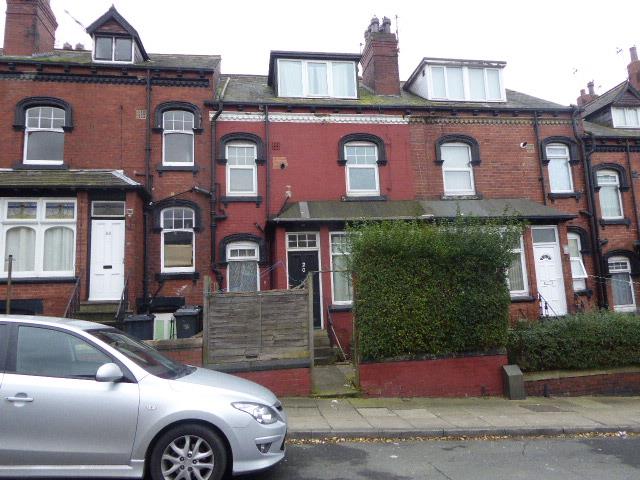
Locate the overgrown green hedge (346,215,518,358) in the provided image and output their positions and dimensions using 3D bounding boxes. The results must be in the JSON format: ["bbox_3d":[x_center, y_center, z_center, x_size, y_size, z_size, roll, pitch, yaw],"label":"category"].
[{"bbox_3d":[2.133,0.945,8.551,3.030,2.500,0.900,-1,-8,-8],"label":"overgrown green hedge"}]

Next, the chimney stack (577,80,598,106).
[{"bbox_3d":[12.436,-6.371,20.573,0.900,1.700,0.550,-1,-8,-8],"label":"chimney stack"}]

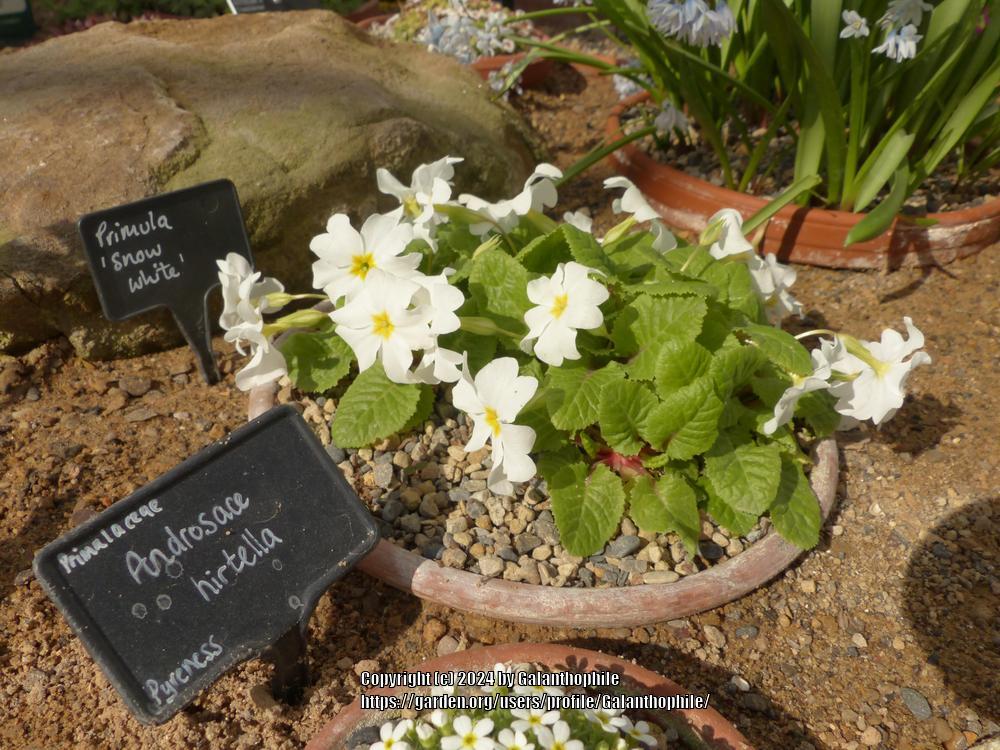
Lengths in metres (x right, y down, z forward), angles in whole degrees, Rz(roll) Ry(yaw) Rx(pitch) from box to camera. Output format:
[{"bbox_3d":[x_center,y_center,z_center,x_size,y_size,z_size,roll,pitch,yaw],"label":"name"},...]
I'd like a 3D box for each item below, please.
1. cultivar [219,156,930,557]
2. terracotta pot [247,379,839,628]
[{"bbox_3d":[0.025,-0.021,0.276,0.242,0.075,0.185,5,34,0],"label":"cultivar"},{"bbox_3d":[0.013,0.041,0.317,0.206,0.100,0.206,4,34,-2],"label":"terracotta pot"}]

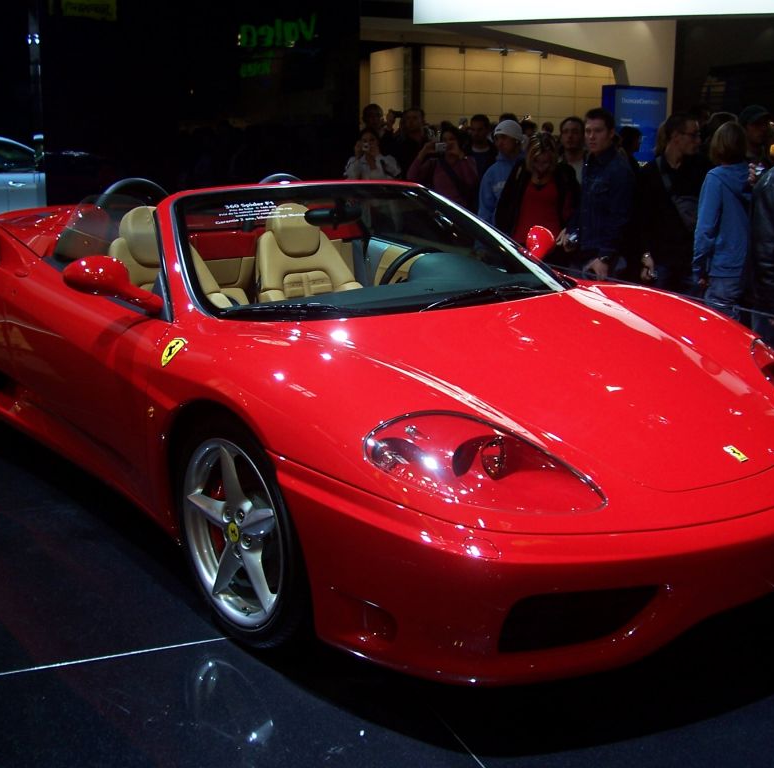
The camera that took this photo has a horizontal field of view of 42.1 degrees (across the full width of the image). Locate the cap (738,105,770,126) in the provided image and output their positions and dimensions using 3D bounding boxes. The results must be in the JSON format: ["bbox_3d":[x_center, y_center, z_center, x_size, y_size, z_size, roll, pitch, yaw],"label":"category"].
[{"bbox_3d":[2.268,-1.655,6.200,0.260,0.135,0.180,11,16,36],"label":"cap"}]

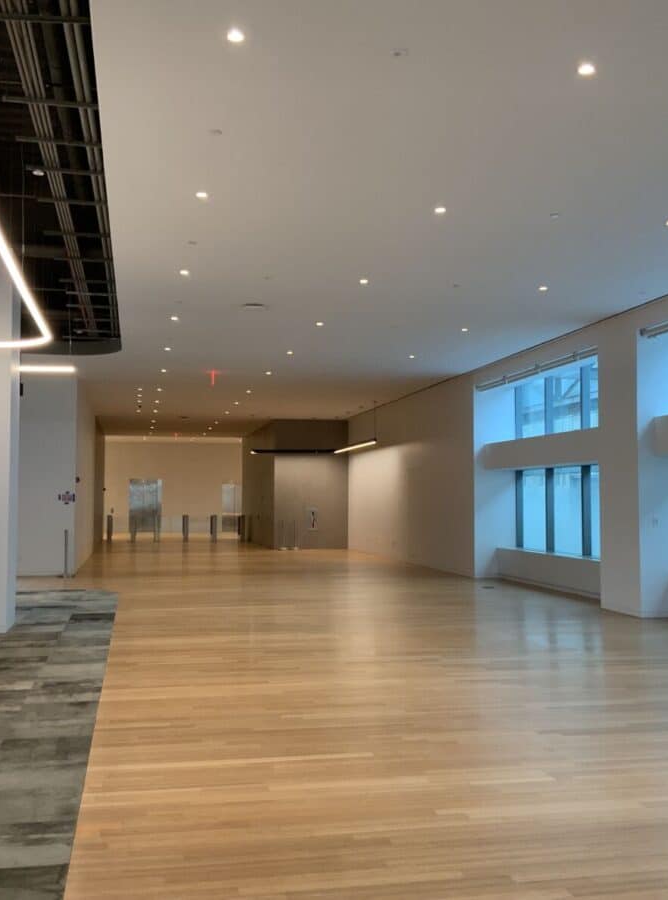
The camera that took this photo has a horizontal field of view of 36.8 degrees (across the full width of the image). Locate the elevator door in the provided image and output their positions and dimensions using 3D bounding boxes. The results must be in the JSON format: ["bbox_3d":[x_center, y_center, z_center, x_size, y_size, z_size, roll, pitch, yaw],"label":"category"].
[{"bbox_3d":[-9.440,2.800,50.265,1.665,2.645,0.150,1,-3,-11],"label":"elevator door"}]

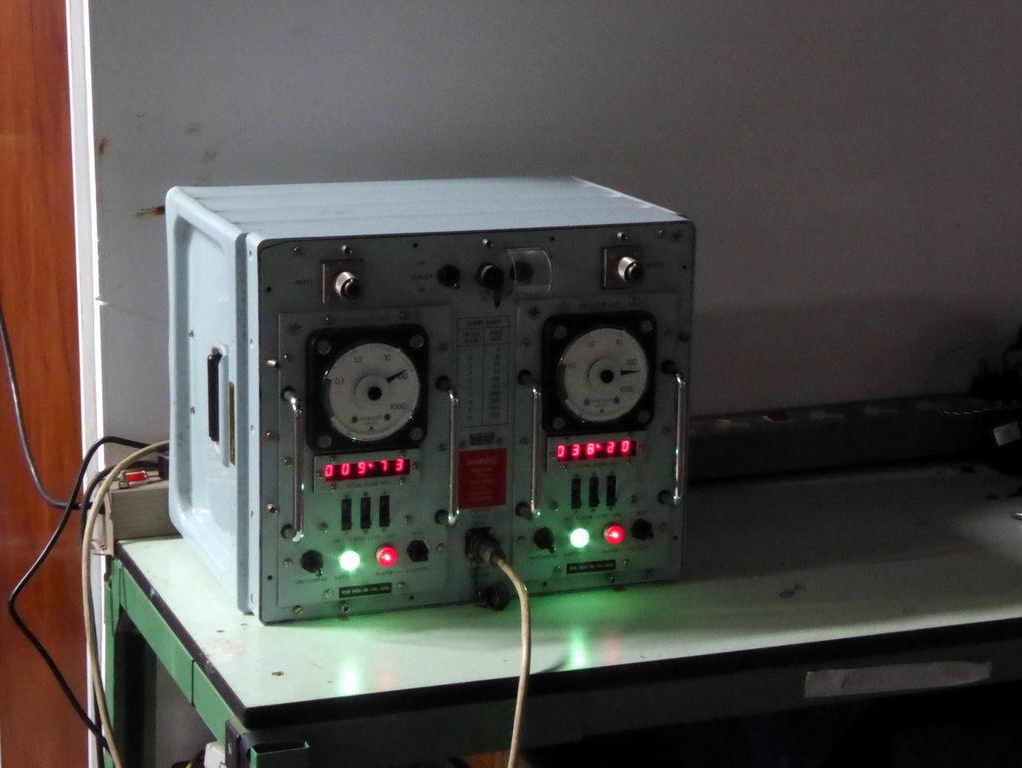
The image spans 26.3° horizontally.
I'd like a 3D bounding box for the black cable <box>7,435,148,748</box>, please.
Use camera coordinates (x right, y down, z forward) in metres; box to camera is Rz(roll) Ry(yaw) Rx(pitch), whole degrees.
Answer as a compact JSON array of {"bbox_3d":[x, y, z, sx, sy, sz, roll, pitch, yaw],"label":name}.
[{"bbox_3d":[-0.505,0.250,2.566,0.150,0.370,0.090,-4,15,-23],"label":"black cable"}]

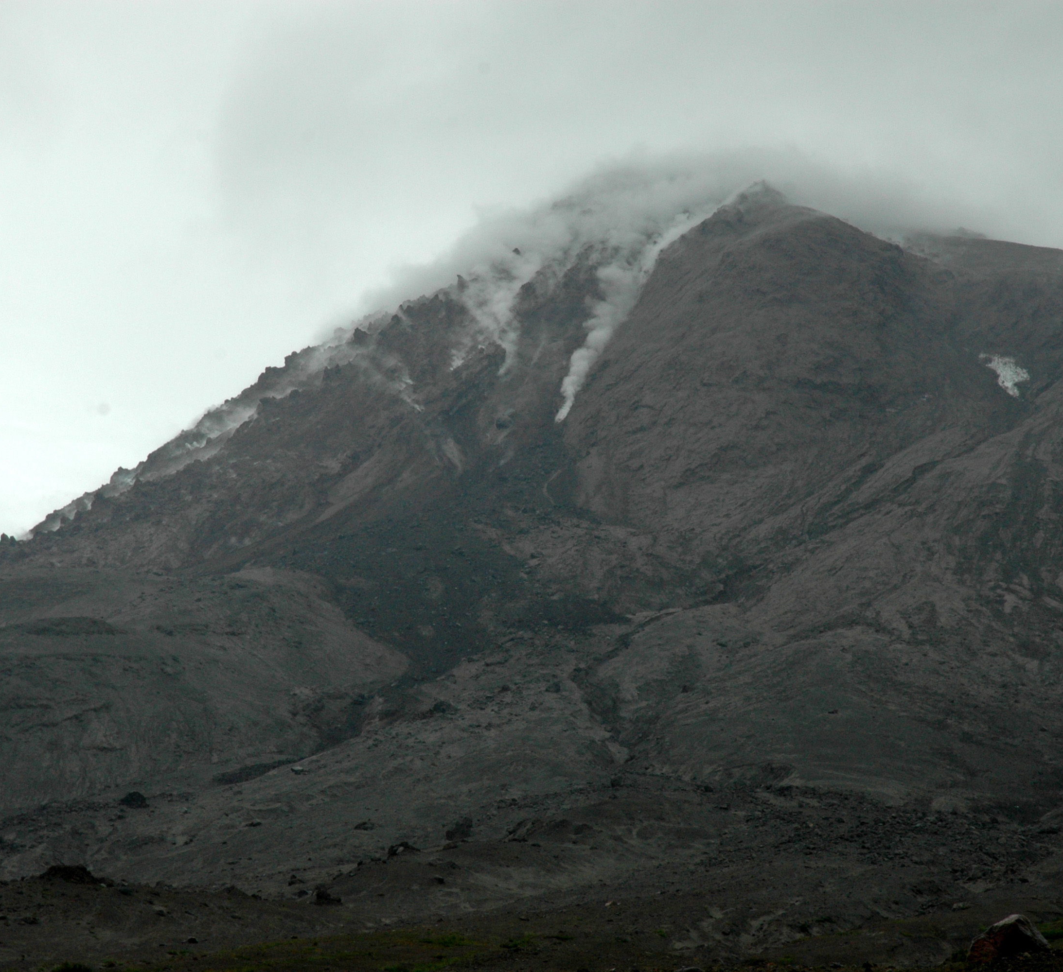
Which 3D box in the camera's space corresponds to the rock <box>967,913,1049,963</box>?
[{"bbox_3d":[9.515,9.012,85.000,1.641,0.957,1.300,-1,-6,6],"label":"rock"}]

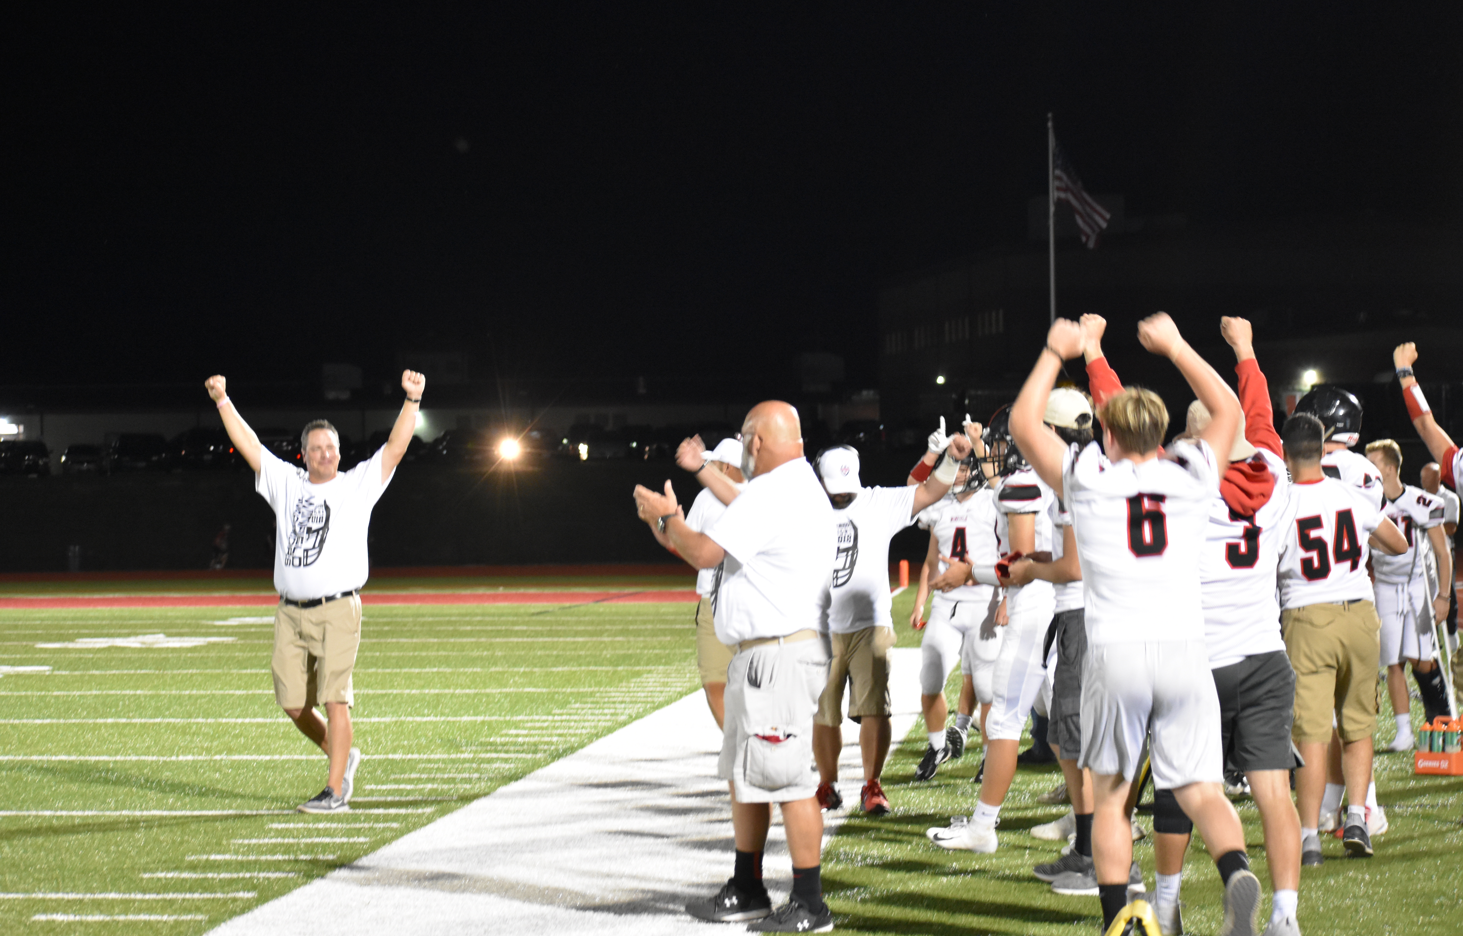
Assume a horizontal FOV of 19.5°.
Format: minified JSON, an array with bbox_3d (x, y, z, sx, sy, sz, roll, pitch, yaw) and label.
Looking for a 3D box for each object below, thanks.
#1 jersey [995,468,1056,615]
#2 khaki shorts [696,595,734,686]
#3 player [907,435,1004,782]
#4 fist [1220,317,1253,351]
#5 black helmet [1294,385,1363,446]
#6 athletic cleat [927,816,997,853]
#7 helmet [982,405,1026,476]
[{"bbox_3d":[1.231,0.301,17.850,0.320,0.620,0.500,-1,-1,-5],"label":"jersey"},{"bbox_3d":[0.033,0.908,22.600,0.360,0.520,0.420,-1,-1,27],"label":"khaki shorts"},{"bbox_3d":[1.186,0.735,22.300,0.560,1.800,0.460,-1,-1,18],"label":"player"},{"bbox_3d":[1.650,-0.437,13.950,0.100,0.112,0.095,-1,-1,-20],"label":"fist"},{"bbox_3d":[2.533,-0.205,18.200,0.320,0.290,0.250,-1,-1,37],"label":"black helmet"},{"bbox_3d":[0.955,1.514,17.600,0.300,0.140,0.110,-1,-1,12],"label":"athletic cleat"},{"bbox_3d":[1.193,-0.115,17.850,0.320,0.300,0.250,0,-1,-9],"label":"helmet"}]

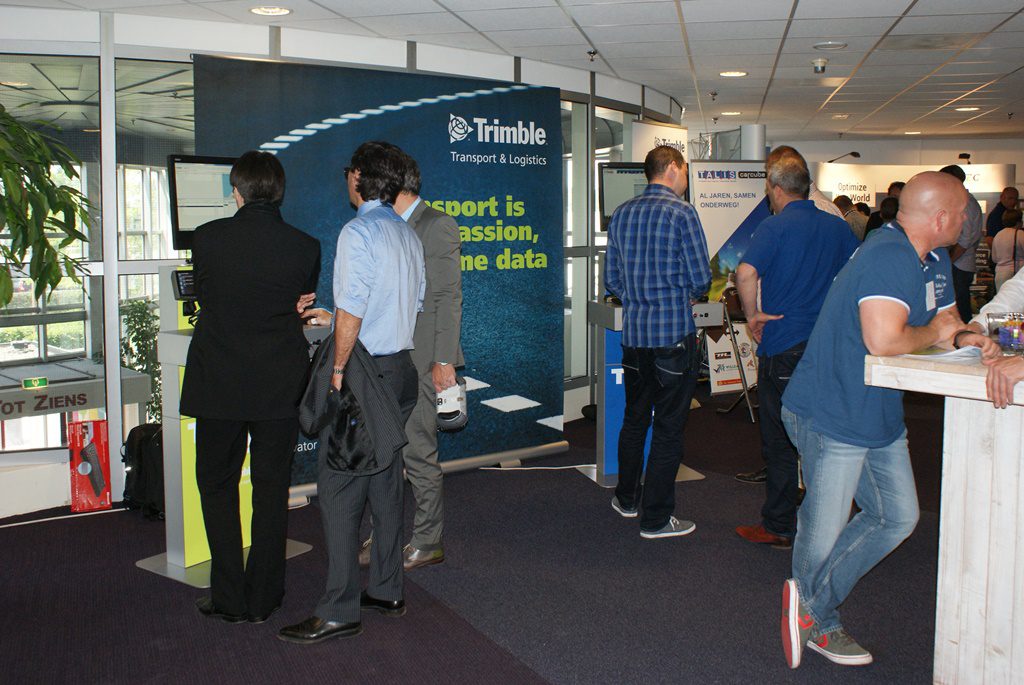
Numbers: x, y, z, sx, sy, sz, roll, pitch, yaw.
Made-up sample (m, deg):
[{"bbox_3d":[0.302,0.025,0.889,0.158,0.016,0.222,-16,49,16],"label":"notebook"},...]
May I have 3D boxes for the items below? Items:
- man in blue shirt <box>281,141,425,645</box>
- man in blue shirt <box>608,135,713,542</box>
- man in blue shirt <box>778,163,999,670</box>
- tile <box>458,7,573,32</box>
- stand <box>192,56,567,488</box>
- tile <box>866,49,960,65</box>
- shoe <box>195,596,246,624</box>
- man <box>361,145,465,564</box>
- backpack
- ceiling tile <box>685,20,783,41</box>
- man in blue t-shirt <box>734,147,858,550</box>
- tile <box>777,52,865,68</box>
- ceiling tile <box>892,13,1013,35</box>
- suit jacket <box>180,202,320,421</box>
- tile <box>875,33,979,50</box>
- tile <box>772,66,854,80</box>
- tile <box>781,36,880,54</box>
[{"bbox_3d":[-0.582,0.176,3.442,0.480,1.770,0.530,6,9,39],"label":"man in blue shirt"},{"bbox_3d":[0.703,-0.021,4.648,0.520,1.840,0.500,2,7,15],"label":"man in blue shirt"},{"bbox_3d":[1.254,0.286,3.136,0.680,1.680,0.600,4,9,27],"label":"man in blue shirt"},{"bbox_3d":[0.034,-1.812,5.250,0.580,0.020,0.580,2,8,13],"label":"tile"},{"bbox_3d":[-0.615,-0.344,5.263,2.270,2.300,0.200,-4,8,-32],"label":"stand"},{"bbox_3d":[2.773,-1.988,6.520,0.600,0.020,0.600,2,8,13],"label":"tile"},{"bbox_3d":[-1.115,0.998,3.604,0.280,0.095,0.098,5,8,32],"label":"shoe"},{"bbox_3d":[-0.435,0.095,4.061,0.460,1.820,0.540,-5,9,-34],"label":"man"},{"bbox_3d":[-1.925,0.653,4.943,0.280,0.490,0.340,3,8,18],"label":"backpack"},{"bbox_3d":[1.341,-1.871,5.640,0.600,0.020,0.600,2,8,13],"label":"ceiling tile"},{"bbox_3d":[1.323,0.026,4.359,0.570,1.830,0.440,-2,7,-18],"label":"man in blue t-shirt"},{"bbox_3d":[2.156,-1.985,6.568,0.580,0.020,0.580,2,8,13],"label":"tile"},{"bbox_3d":[2.507,-1.828,5.360,0.600,0.020,0.600,2,8,13],"label":"ceiling tile"},{"bbox_3d":[-1.000,-0.117,3.592,0.500,0.810,0.360,-3,9,-25],"label":"suit jacket"},{"bbox_3d":[2.603,-1.886,5.870,0.580,0.020,0.580,2,8,13],"label":"tile"},{"bbox_3d":[2.340,-2.100,7.318,0.600,0.020,0.600,2,8,13],"label":"tile"},{"bbox_3d":[2.026,-1.907,5.999,0.580,0.020,0.580,2,8,13],"label":"tile"}]

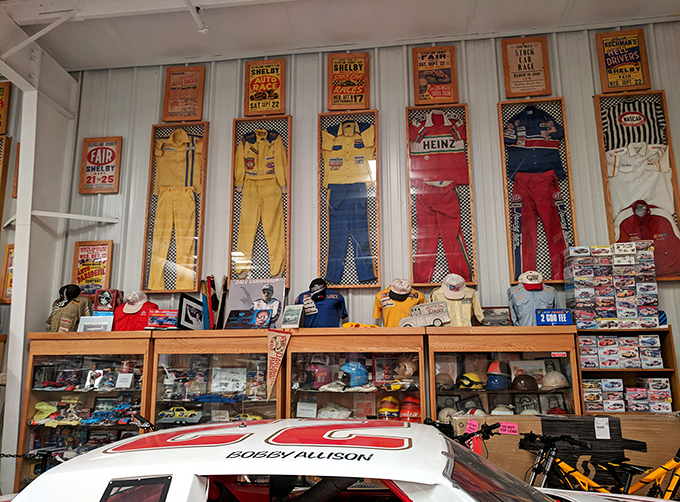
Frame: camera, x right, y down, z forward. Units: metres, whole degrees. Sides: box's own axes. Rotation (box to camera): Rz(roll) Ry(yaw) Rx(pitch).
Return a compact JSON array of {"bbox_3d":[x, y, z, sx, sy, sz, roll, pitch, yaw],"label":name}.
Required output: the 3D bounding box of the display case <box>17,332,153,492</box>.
[{"bbox_3d":[-2.266,1.684,4.804,1.224,1.800,0.550,-2,-11,8],"label":"display case"}]

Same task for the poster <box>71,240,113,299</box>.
[{"bbox_3d":[-2.630,0.209,5.422,0.435,0.626,0.030,-2,-11,8],"label":"poster"}]

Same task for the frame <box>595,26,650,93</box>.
[{"bbox_3d":[2.800,-1.876,5.048,0.435,0.626,0.030,-2,-11,8],"label":"frame"}]

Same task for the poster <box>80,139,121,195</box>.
[{"bbox_3d":[-2.624,-0.942,5.614,0.447,0.645,0.027,-2,-10,7],"label":"poster"}]

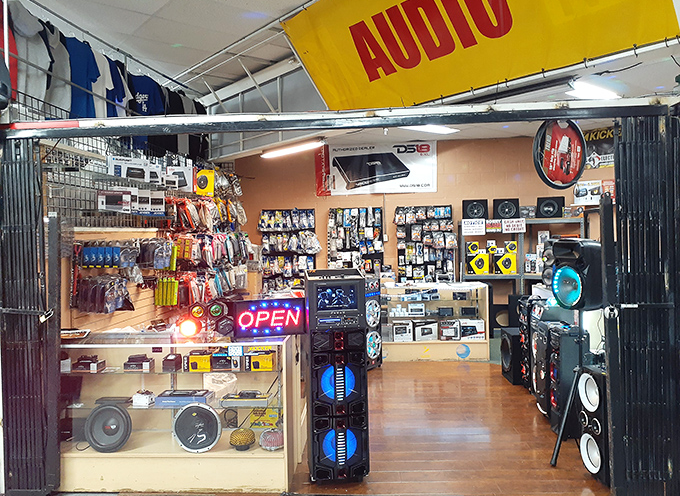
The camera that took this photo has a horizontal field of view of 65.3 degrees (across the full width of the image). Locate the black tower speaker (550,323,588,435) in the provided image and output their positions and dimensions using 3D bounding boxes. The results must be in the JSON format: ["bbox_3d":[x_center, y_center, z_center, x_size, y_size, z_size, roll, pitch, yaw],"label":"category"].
[{"bbox_3d":[1.849,1.086,4.253,0.235,0.850,0.235,-1,1,-4],"label":"black tower speaker"}]

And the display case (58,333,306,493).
[{"bbox_3d":[-1.163,1.106,3.724,1.680,0.960,0.510,-1,1,4],"label":"display case"}]

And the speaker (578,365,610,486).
[{"bbox_3d":[1.841,1.175,3.518,0.300,0.710,0.290,-1,1,-6],"label":"speaker"}]

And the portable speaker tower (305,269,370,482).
[{"bbox_3d":[-0.026,0.860,3.743,0.390,1.410,0.320,-1,1,-7],"label":"portable speaker tower"}]

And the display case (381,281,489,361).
[{"bbox_3d":[1.096,0.975,7.105,1.660,0.960,0.530,-1,1,4],"label":"display case"}]

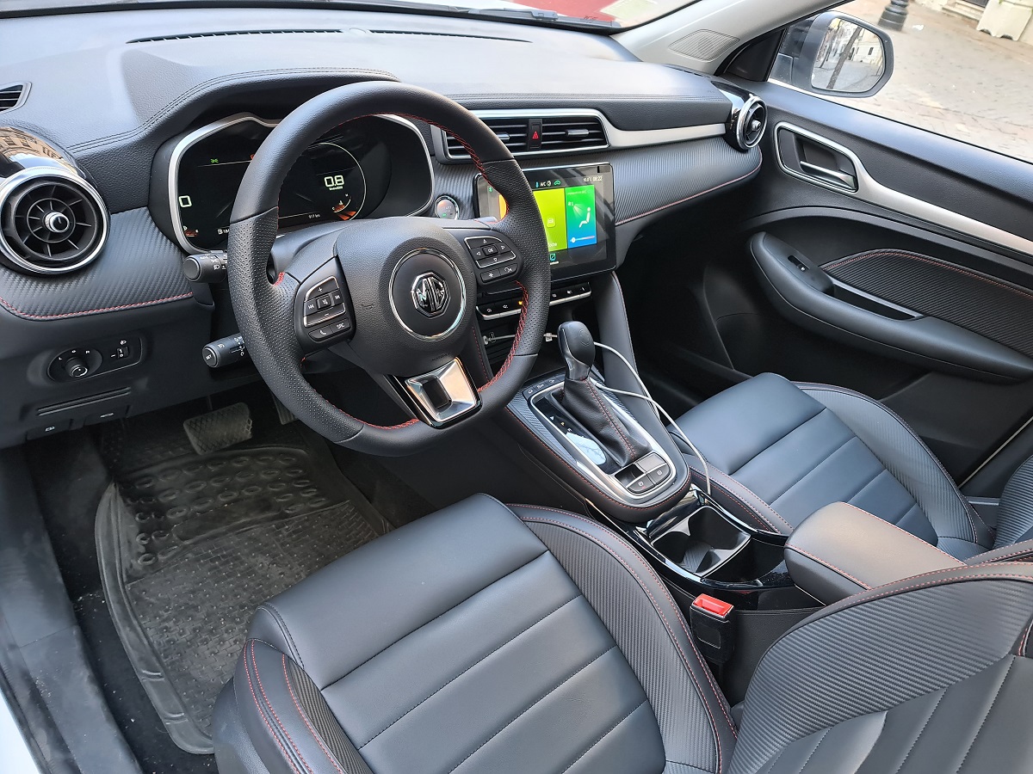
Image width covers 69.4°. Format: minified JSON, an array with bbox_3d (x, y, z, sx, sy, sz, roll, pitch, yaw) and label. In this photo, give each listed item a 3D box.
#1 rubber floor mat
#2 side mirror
[{"bbox_3d":[-0.432,0.257,1.259,0.445,0.060,0.595,-18,41,-35],"label":"rubber floor mat"},{"bbox_3d":[0.679,-0.720,1.600,0.230,0.158,0.130,-11,37,-28],"label":"side mirror"}]

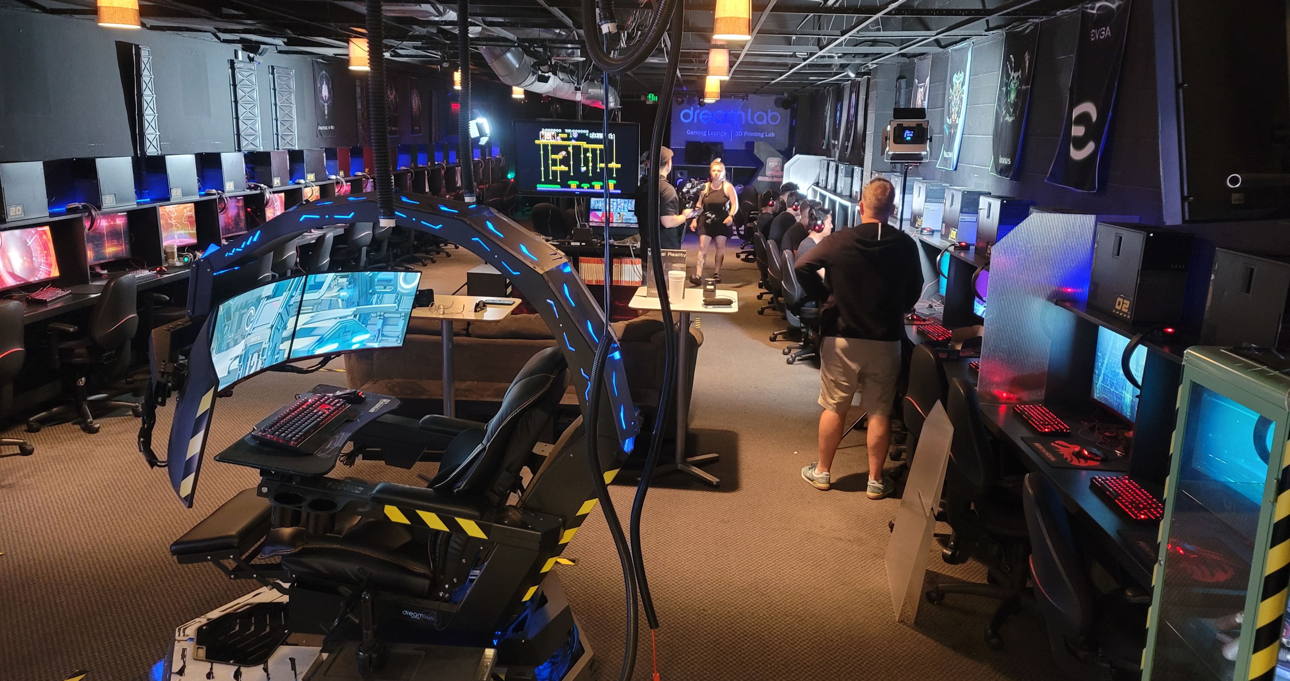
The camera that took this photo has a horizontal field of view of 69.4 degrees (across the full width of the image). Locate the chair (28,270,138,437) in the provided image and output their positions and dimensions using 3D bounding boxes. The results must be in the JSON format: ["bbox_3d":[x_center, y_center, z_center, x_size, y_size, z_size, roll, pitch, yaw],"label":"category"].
[{"bbox_3d":[-3.799,0.050,6.303,0.660,1.030,0.640,3,13,7],"label":"chair"}]

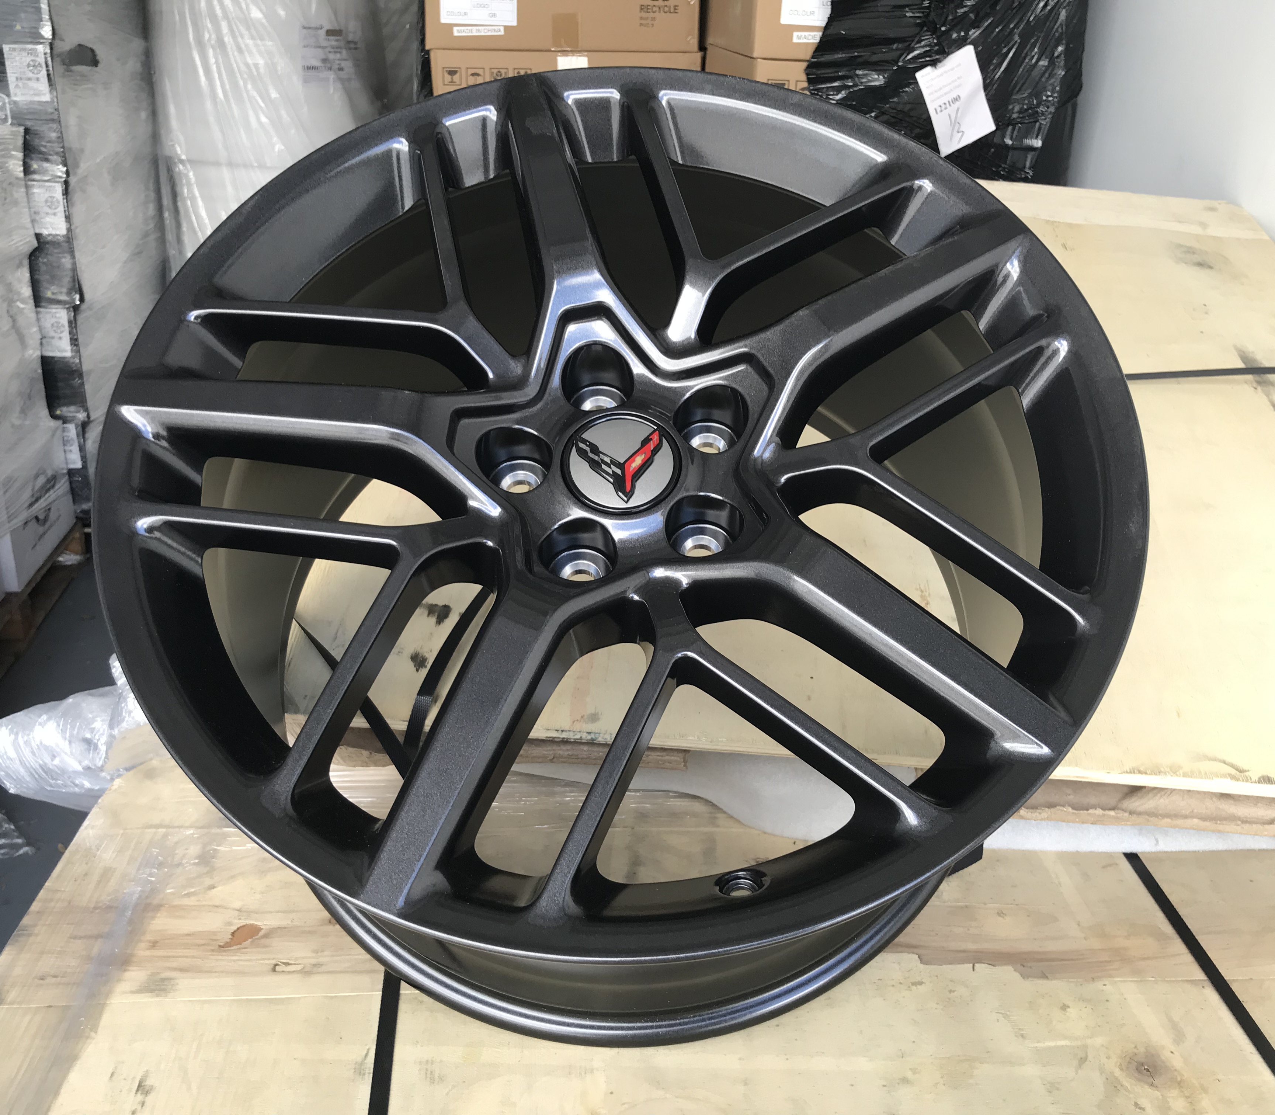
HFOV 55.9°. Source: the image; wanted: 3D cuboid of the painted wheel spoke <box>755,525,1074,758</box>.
[{"bbox_3d":[0.134,0.044,0.592,0.162,0.030,0.038,37,68,18],"label":"painted wheel spoke"}]

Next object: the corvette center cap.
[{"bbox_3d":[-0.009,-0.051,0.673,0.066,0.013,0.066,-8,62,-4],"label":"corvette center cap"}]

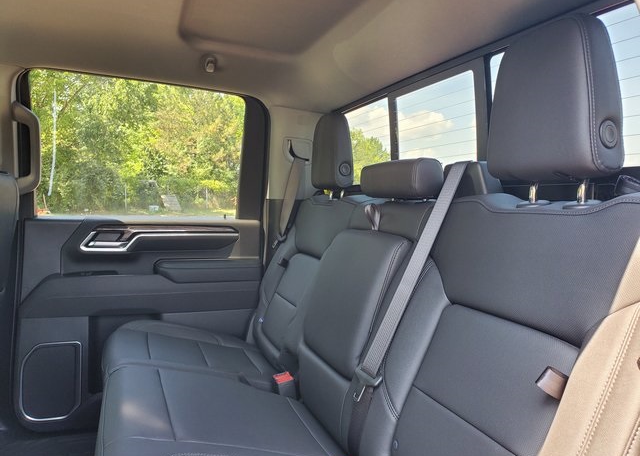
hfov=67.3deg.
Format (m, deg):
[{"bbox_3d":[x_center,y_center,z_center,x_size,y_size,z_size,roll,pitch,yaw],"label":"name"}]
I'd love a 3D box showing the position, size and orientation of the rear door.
[{"bbox_3d":[-0.622,0.098,1.765,0.900,1.230,0.200,-1,4,-21],"label":"rear door"}]

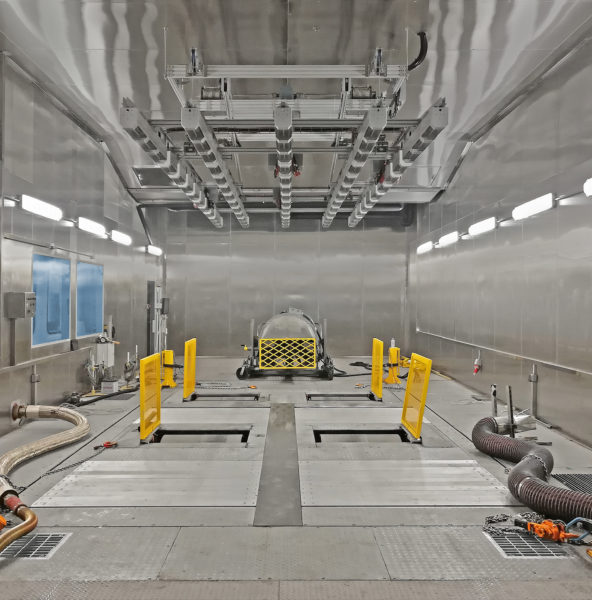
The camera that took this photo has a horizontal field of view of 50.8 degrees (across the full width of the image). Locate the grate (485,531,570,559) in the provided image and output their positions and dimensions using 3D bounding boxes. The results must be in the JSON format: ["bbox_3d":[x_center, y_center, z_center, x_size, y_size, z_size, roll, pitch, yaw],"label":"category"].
[{"bbox_3d":[1.463,1.572,3.987,0.410,0.035,0.430,0,0,-1],"label":"grate"}]

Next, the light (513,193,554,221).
[{"bbox_3d":[2.904,-1.101,7.582,0.090,0.162,1.241,0,0,-1],"label":"light"}]

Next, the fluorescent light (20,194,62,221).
[{"bbox_3d":[-3.144,-1.121,7.686,0.100,0.160,1.270,0,0,-1],"label":"fluorescent light"}]

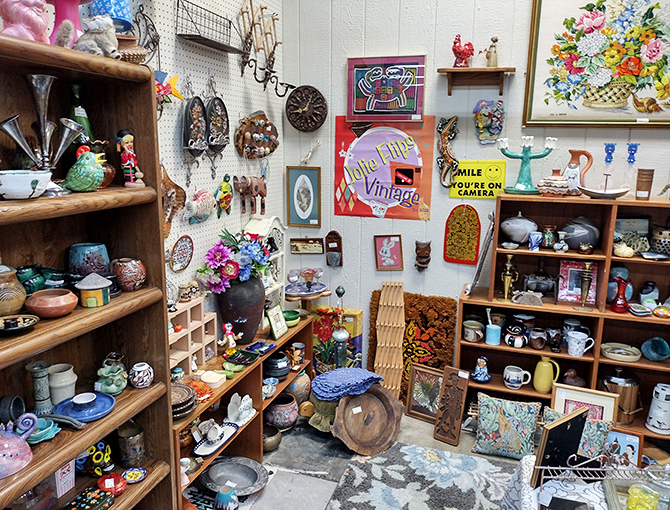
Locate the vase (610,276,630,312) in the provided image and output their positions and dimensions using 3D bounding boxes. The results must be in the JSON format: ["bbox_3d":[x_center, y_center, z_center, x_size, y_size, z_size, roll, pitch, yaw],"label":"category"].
[{"bbox_3d":[1.410,0.199,2.628,0.071,0.170,0.071,4,12,18],"label":"vase"}]

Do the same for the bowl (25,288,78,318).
[{"bbox_3d":[-0.768,0.133,1.443,0.127,0.061,0.127,1,12,0],"label":"bowl"}]

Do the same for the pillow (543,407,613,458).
[{"bbox_3d":[1.151,0.924,2.574,0.305,0.305,0.100,11,7,10],"label":"pillow"}]

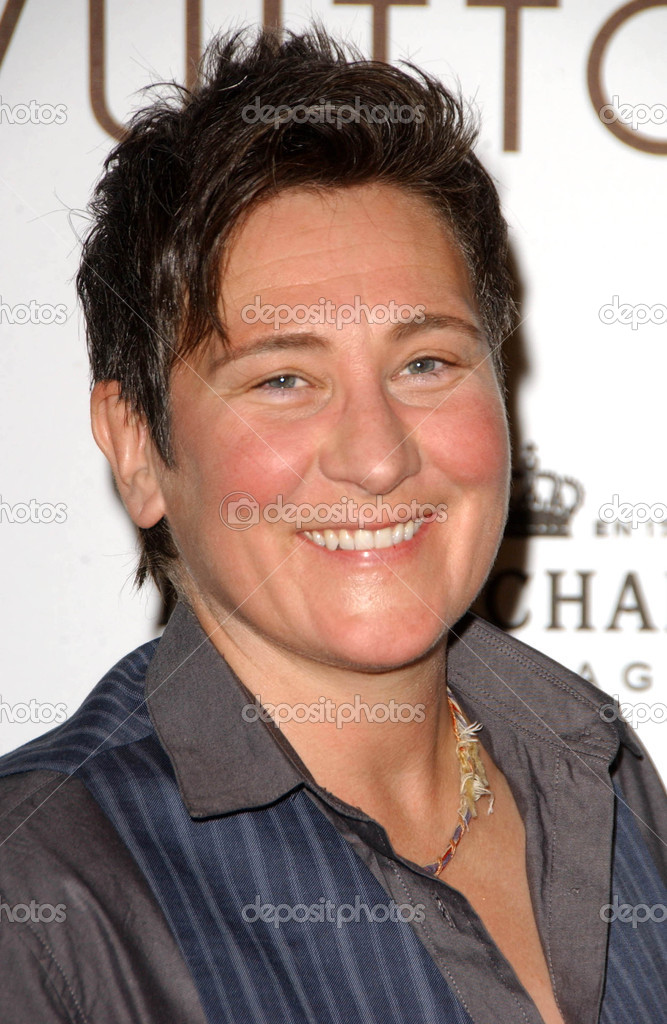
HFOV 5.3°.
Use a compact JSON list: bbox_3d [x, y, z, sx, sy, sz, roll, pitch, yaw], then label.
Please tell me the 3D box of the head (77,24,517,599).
[{"bbox_3d":[-0.013,-0.069,2.970,0.177,0.256,0.225,-5,0,-15],"label":"head"}]

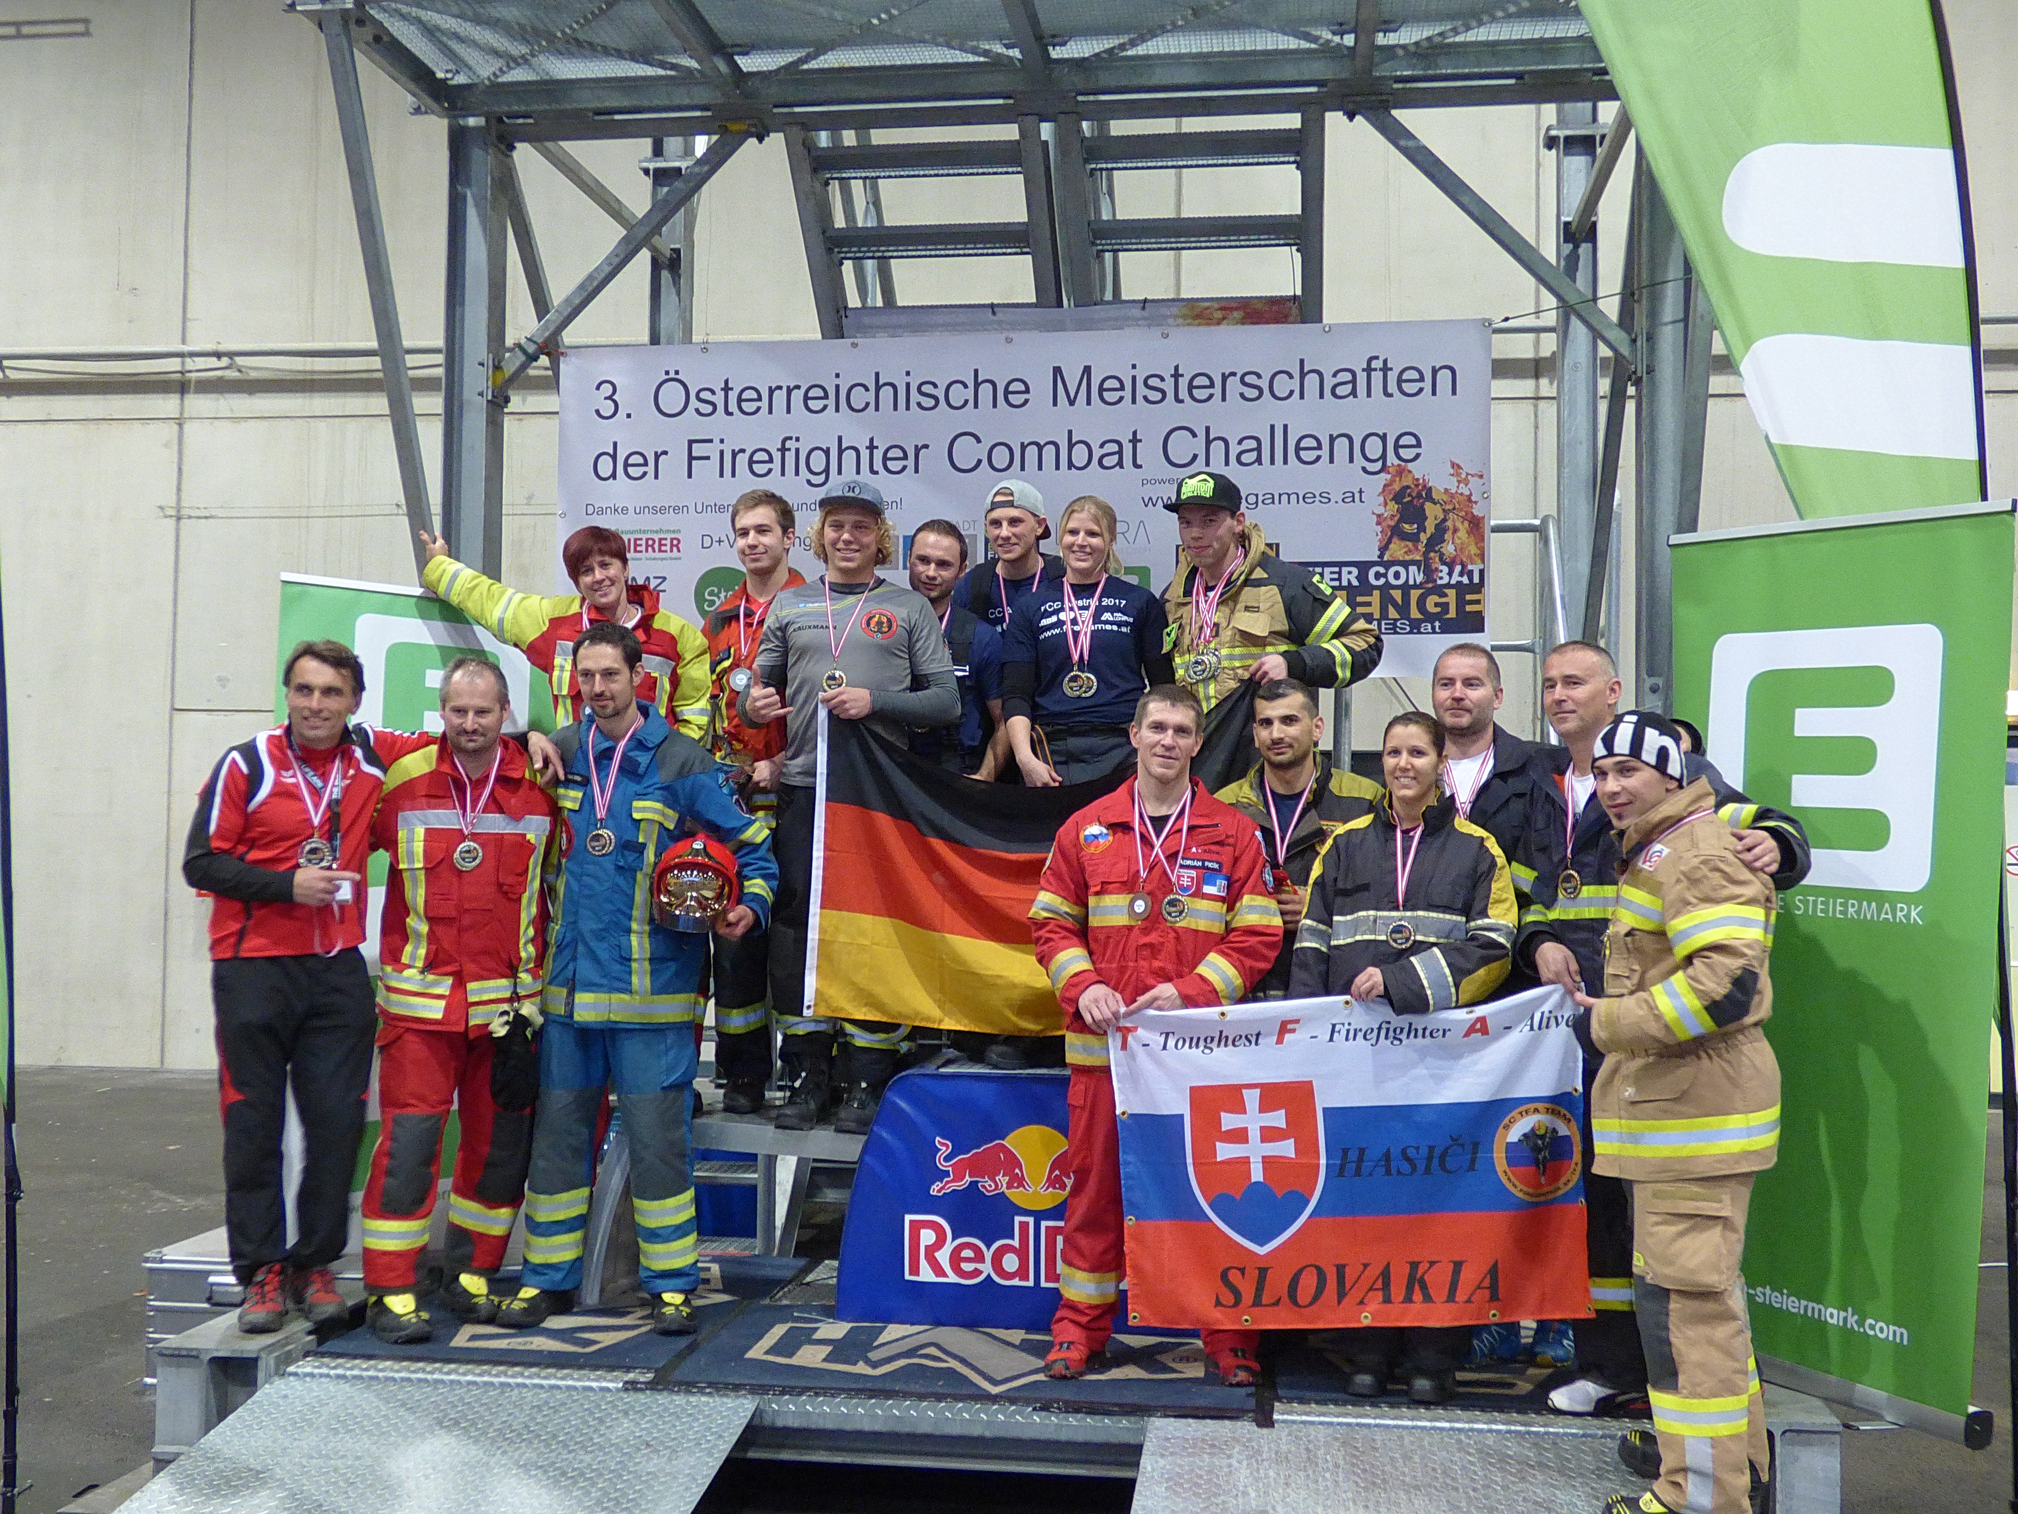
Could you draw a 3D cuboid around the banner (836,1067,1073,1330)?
[{"bbox_3d":[0.090,1.237,5.850,1.120,0.700,0.220,0,-2,8],"label":"banner"}]

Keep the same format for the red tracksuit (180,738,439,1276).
[{"bbox_3d":[-1.785,0.624,5.440,0.690,1.410,0.380,1,-3,-16],"label":"red tracksuit"}]

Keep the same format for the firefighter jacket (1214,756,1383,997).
[{"bbox_3d":[0.768,0.375,5.580,0.580,0.780,0.340,1,-1,14],"label":"firefighter jacket"}]

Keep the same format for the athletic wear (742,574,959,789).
[{"bbox_3d":[-0.470,-0.224,6.220,0.630,0.650,0.340,1,-2,0],"label":"athletic wear"}]

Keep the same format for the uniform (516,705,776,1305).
[{"bbox_3d":[-0.935,0.629,5.487,0.640,1.520,0.420,1,-2,-3],"label":"uniform"}]

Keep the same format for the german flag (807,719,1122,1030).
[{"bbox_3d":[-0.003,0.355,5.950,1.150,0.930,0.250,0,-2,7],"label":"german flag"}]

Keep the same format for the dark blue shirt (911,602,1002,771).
[{"bbox_3d":[-0.185,-0.149,6.586,0.500,0.660,0.320,1,-2,0],"label":"dark blue shirt"}]

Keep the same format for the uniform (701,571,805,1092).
[{"bbox_3d":[-0.738,0.210,6.297,0.480,1.530,0.360,0,-2,3],"label":"uniform"}]

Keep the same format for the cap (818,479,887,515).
[{"bbox_3d":[-0.458,-0.758,6.130,0.190,0.125,0.260,1,-2,0],"label":"cap"}]

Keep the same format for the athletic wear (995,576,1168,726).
[{"bbox_3d":[0.227,-0.305,6.300,0.520,0.500,0.300,0,-2,4],"label":"athletic wear"}]

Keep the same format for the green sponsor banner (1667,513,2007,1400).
[{"bbox_3d":[1.945,0.483,5.120,0.120,2.130,1.000,4,-2,-30],"label":"green sponsor banner"}]

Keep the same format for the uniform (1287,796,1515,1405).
[{"bbox_3d":[0.971,0.827,5.180,0.550,1.440,0.380,0,-2,7],"label":"uniform"}]

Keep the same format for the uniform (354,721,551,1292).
[{"bbox_3d":[-1.491,0.702,5.680,0.530,1.480,0.380,1,-2,-6],"label":"uniform"}]

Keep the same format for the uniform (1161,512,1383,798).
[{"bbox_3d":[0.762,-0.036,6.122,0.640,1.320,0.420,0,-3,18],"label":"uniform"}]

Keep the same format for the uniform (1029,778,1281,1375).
[{"bbox_3d":[0.373,0.821,5.370,0.620,1.500,0.400,0,-2,3],"label":"uniform"}]

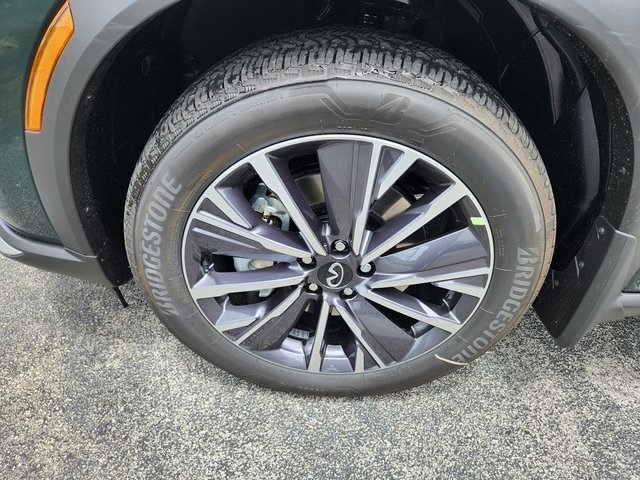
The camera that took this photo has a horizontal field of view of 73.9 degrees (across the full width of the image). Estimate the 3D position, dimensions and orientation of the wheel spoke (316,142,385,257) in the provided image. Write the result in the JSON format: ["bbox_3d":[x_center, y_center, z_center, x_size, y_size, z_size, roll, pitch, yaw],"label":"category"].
[{"bbox_3d":[0.035,-0.070,0.678,0.090,0.207,0.040,7,37,1],"label":"wheel spoke"}]

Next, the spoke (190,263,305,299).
[{"bbox_3d":[-0.129,0.074,0.801,0.232,0.028,0.042,-10,35,12],"label":"spoke"}]

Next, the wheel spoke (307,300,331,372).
[{"bbox_3d":[-0.002,0.193,0.878,0.032,0.212,0.042,6,37,1],"label":"wheel spoke"}]

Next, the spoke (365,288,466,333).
[{"bbox_3d":[0.176,0.119,0.806,0.199,0.035,0.042,25,35,-12],"label":"spoke"}]

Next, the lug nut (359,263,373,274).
[{"bbox_3d":[0.084,0.045,0.772,0.024,0.024,0.027,3,37,4],"label":"lug nut"}]

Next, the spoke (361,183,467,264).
[{"bbox_3d":[0.141,-0.030,0.699,0.206,0.029,0.042,-37,25,28],"label":"spoke"}]

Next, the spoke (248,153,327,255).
[{"bbox_3d":[-0.035,-0.060,0.694,0.036,0.207,0.042,-24,31,21],"label":"spoke"}]

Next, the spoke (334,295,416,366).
[{"bbox_3d":[0.122,0.175,0.851,0.097,0.202,0.040,-24,31,21],"label":"spoke"}]

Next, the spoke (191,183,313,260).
[{"bbox_3d":[-0.109,-0.019,0.730,0.214,0.146,0.040,13,37,-4],"label":"spoke"}]

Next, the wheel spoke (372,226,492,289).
[{"bbox_3d":[0.184,0.028,0.736,0.202,0.093,0.040,-8,35,11],"label":"wheel spoke"}]

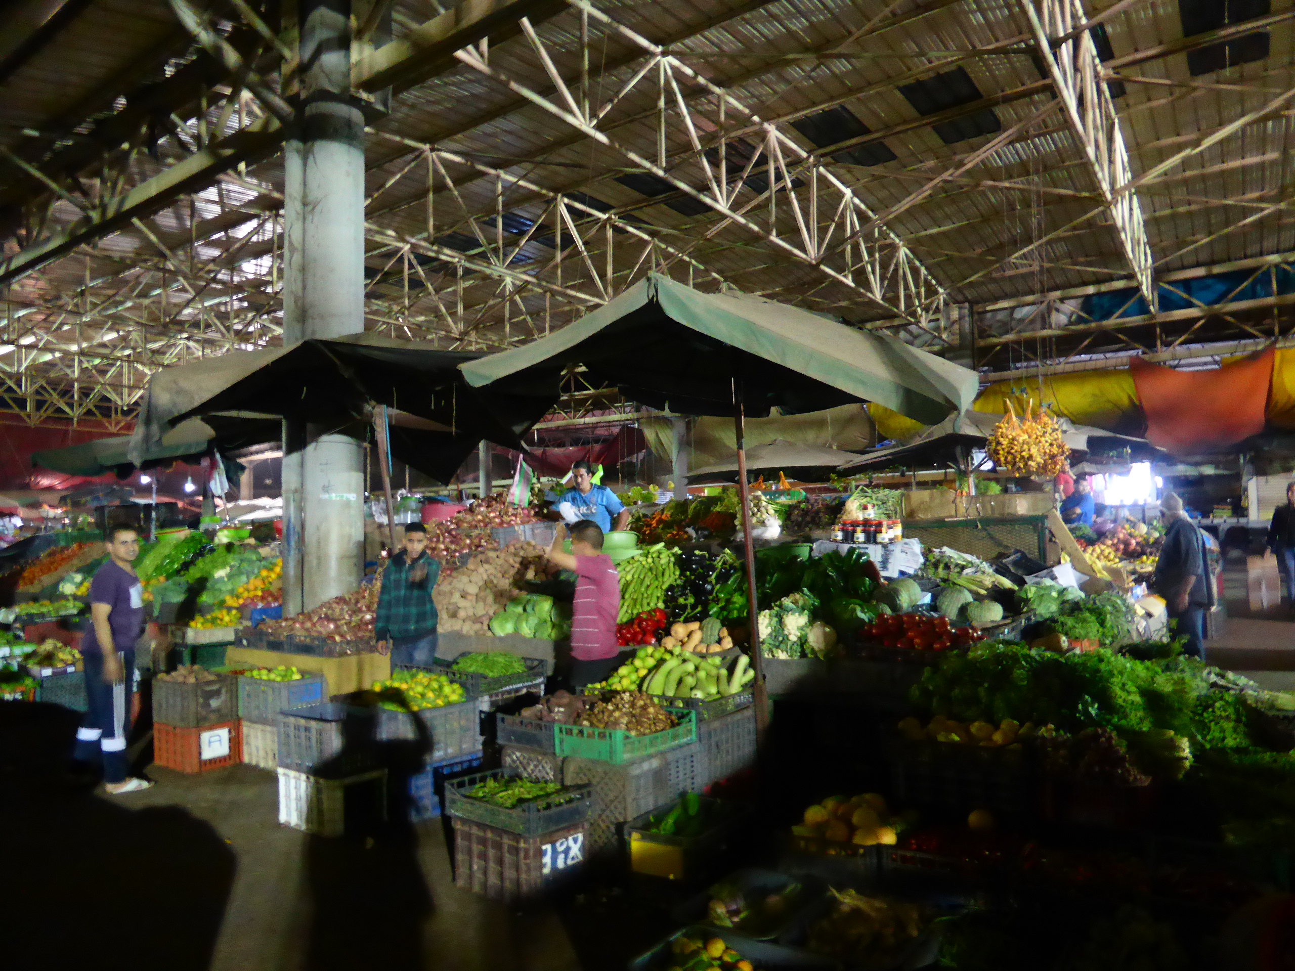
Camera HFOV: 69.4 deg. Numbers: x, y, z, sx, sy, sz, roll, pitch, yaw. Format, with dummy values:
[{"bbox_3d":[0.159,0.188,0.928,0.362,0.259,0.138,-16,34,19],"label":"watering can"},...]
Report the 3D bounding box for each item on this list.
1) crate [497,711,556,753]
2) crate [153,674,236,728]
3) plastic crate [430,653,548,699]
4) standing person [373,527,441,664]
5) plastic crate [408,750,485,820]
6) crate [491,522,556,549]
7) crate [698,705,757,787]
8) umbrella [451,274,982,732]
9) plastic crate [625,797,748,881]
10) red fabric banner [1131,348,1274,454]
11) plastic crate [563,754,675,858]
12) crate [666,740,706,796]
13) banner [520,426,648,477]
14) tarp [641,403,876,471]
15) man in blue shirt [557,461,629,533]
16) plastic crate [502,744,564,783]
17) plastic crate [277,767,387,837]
[{"bbox_3d":[-0.402,1.211,4.760,0.384,0.149,0.593,-3,-3,37],"label":"crate"},{"bbox_3d":[-3.259,1.547,6.771,0.534,0.315,0.334,-3,-3,31],"label":"crate"},{"bbox_3d":[-1.025,1.251,6.108,0.430,0.145,0.600,-3,-3,36],"label":"plastic crate"},{"bbox_3d":[-1.711,1.123,6.711,0.470,1.710,0.340,-1,-2,-13],"label":"standing person"},{"bbox_3d":[-1.297,1.753,5.535,0.340,0.307,0.531,-3,-3,40],"label":"plastic crate"},{"bbox_3d":[-0.889,0.471,7.358,0.530,0.310,0.350,-7,-4,15],"label":"crate"},{"bbox_3d":[0.306,1.409,5.200,0.335,0.310,0.545,-3,-3,38],"label":"crate"},{"bbox_3d":[0.457,0.353,6.240,2.500,3.120,2.500,0,-3,-34],"label":"umbrella"},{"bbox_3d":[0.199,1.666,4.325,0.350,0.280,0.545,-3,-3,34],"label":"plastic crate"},{"bbox_3d":[9.604,-1.447,16.216,2.150,1.800,0.200,-3,-3,36],"label":"red fabric banner"},{"bbox_3d":[-0.161,1.592,4.606,0.350,0.525,0.335,-3,-3,32],"label":"plastic crate"},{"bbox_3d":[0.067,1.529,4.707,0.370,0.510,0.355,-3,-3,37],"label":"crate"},{"bbox_3d":[-2.093,-1.087,30.000,5.000,1.700,0.600,-3,-3,39],"label":"banner"},{"bbox_3d":[1.982,-0.967,18.050,5.000,1.100,0.500,-3,-3,38],"label":"tarp"},{"bbox_3d":[-0.448,0.648,7.562,0.580,1.700,0.380,-2,-3,14],"label":"man in blue shirt"},{"bbox_3d":[-0.449,1.555,4.626,0.384,0.550,0.340,-3,-3,37],"label":"plastic crate"},{"bbox_3d":[-1.800,1.769,5.345,0.539,0.311,0.347,-3,-3,37],"label":"plastic crate"}]

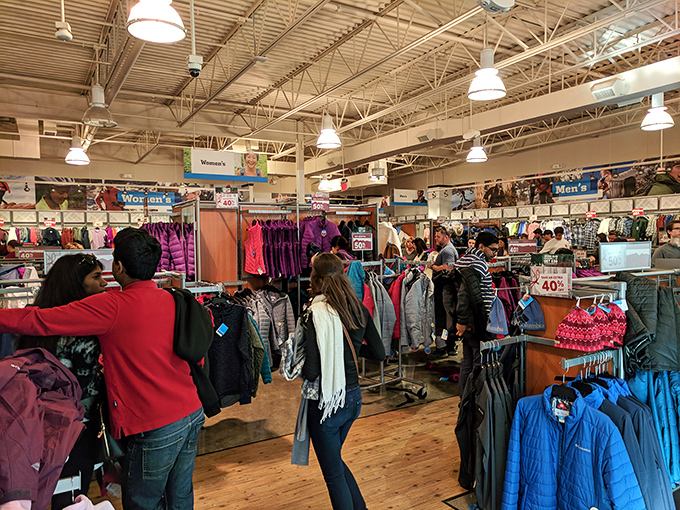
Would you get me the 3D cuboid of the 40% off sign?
[{"bbox_3d":[1.230,0.156,2.970,0.015,0.180,0.280,-2,2,-31],"label":"40% off sign"}]

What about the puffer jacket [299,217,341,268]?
[{"bbox_3d":[-0.248,-0.159,6.500,0.500,0.660,0.220,-2,2,-31],"label":"puffer jacket"}]

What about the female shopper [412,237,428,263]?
[{"bbox_3d":[1.388,0.538,8.700,0.360,1.640,0.450,0,2,18],"label":"female shopper"}]

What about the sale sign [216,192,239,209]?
[{"bbox_3d":[-1.366,-0.658,6.200,0.280,0.180,0.015,-2,2,-31],"label":"sale sign"}]

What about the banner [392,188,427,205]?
[{"bbox_3d":[2.069,-1.711,15.200,1.380,0.480,0.060,-2,2,-31],"label":"banner"}]

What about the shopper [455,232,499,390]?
[{"bbox_3d":[1.296,0.598,4.850,0.420,1.710,0.500,0,2,13],"label":"shopper"}]

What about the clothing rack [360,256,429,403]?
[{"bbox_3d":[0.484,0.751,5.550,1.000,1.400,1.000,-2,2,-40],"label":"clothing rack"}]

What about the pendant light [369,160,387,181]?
[{"bbox_3d":[1.310,-2.912,17.600,0.580,0.680,0.580,-1,1,0],"label":"pendant light"}]

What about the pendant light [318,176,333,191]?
[{"bbox_3d":[-0.585,-2.884,20.600,0.560,0.600,0.560,-1,1,0],"label":"pendant light"}]

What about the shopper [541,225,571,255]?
[{"bbox_3d":[3.688,0.436,8.700,0.550,1.770,0.400,0,2,22],"label":"shopper"}]

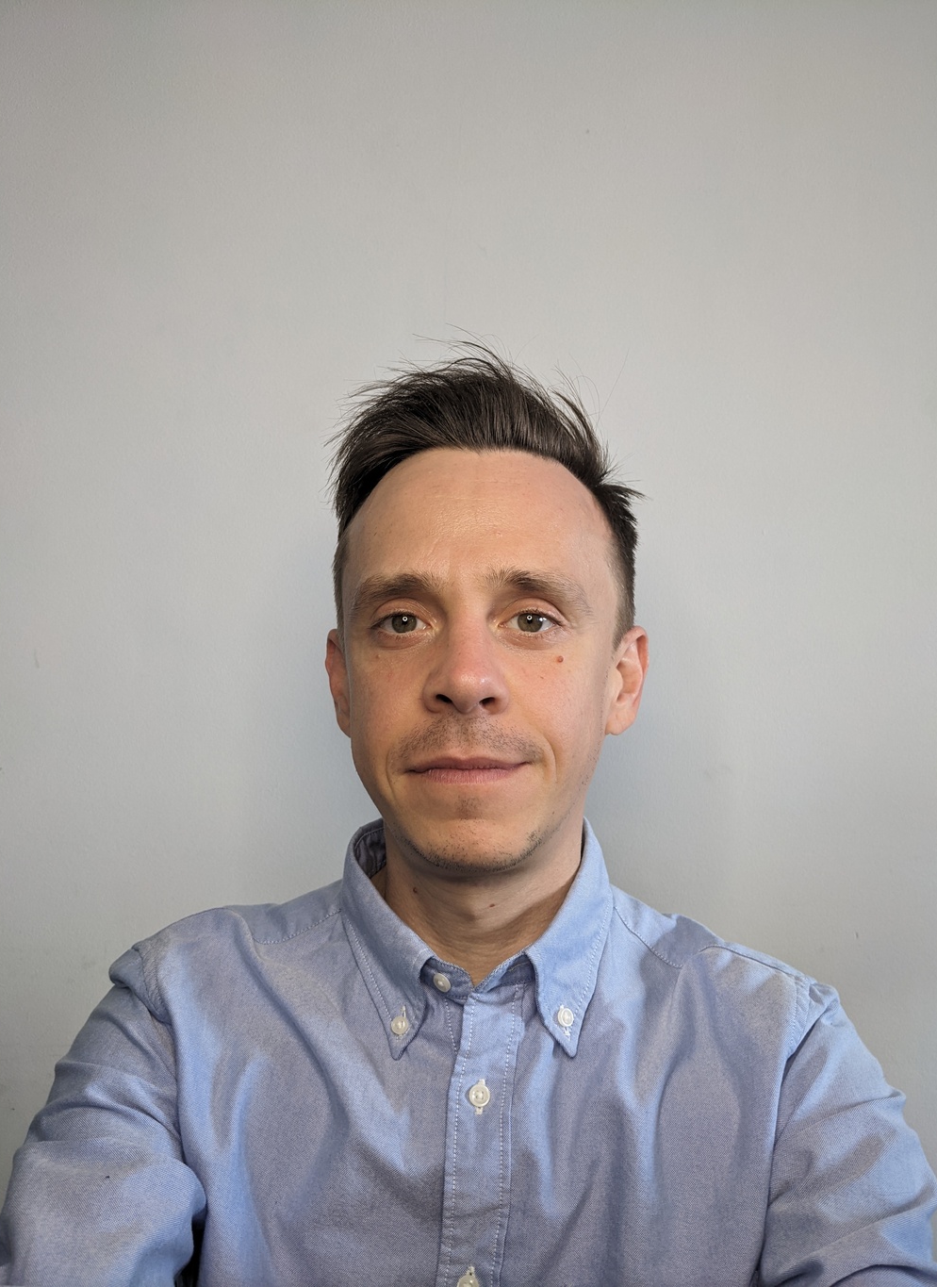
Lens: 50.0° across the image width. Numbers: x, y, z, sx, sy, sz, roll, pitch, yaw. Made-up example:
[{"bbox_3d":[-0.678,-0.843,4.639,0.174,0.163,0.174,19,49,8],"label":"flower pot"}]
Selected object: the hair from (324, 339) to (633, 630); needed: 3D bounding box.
[{"bbox_3d":[0.011,-0.073,0.588,0.182,0.182,0.205,-1,-8,6],"label":"hair"}]

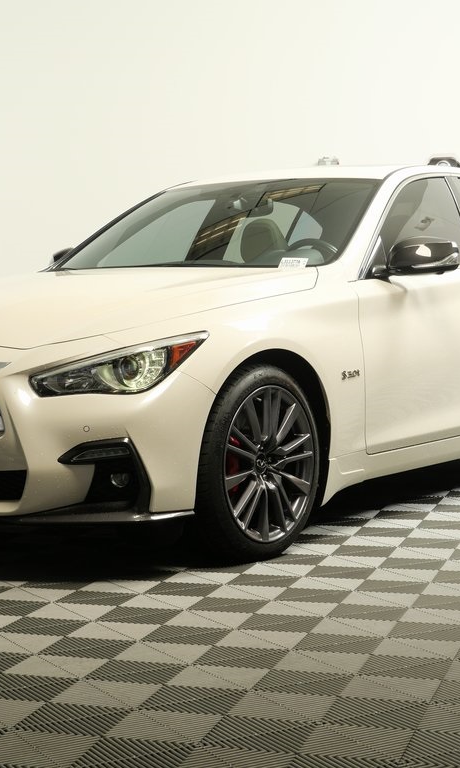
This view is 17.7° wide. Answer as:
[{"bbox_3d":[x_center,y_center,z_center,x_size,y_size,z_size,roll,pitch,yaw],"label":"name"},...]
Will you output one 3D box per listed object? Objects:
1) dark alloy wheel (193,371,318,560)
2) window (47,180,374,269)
[{"bbox_3d":[0.044,0.250,4.967,0.245,0.675,0.675,2,5,37],"label":"dark alloy wheel"},{"bbox_3d":[-0.056,-0.642,6.068,1.370,0.110,0.790,2,37,37],"label":"window"}]

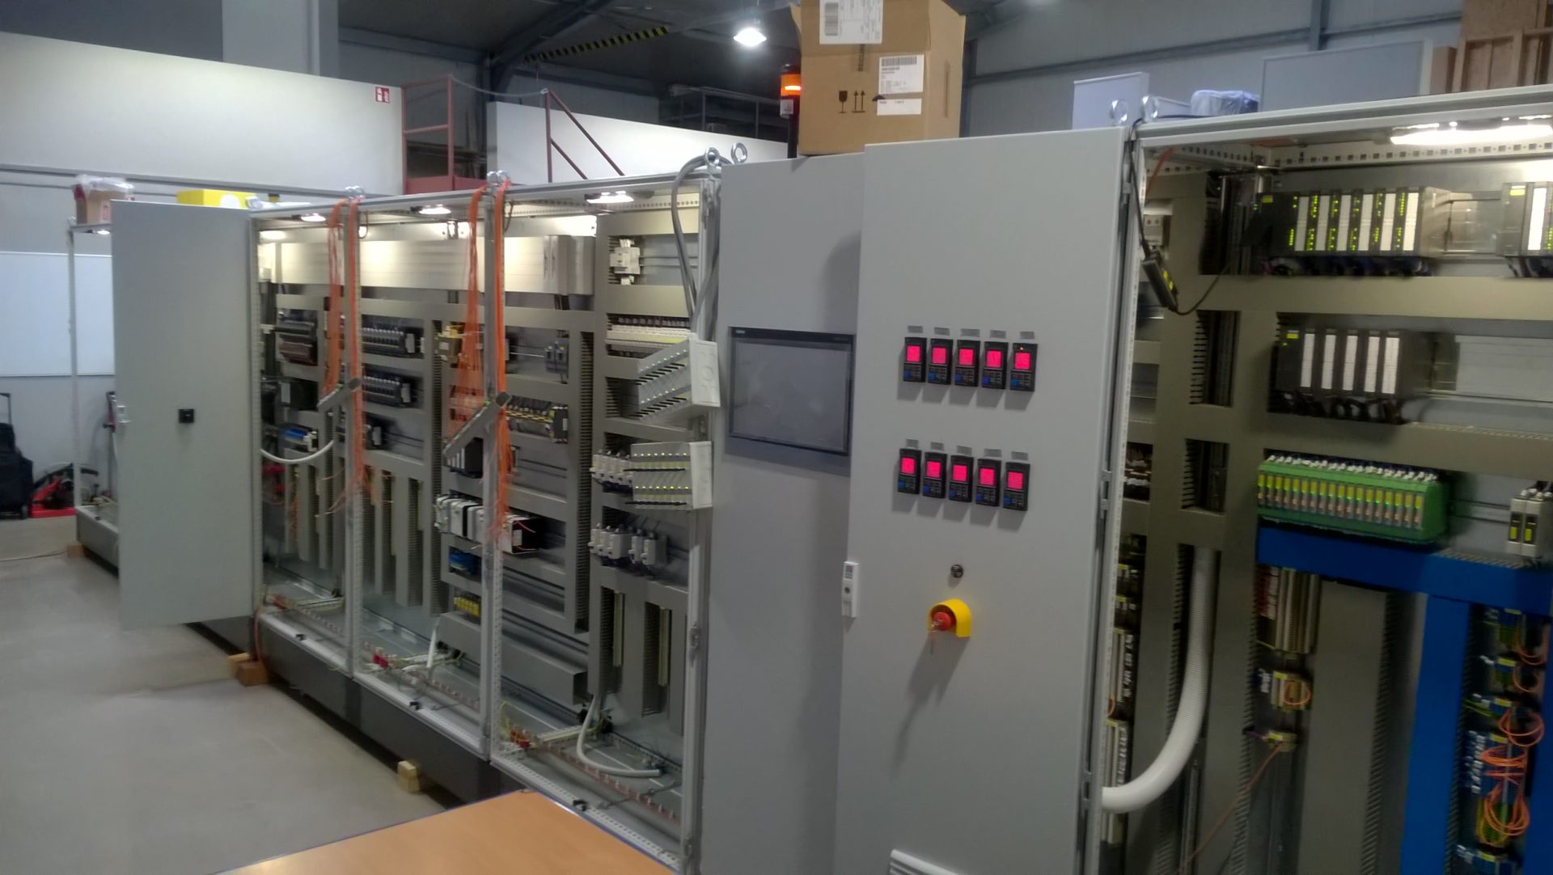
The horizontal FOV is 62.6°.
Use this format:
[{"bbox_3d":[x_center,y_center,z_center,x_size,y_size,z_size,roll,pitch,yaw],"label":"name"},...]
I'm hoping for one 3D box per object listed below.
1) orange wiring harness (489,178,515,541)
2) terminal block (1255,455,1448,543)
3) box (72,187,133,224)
[{"bbox_3d":[-0.907,-0.238,4.212,0.075,1.209,0.079,-3,8,-40],"label":"orange wiring harness"},{"bbox_3d":[1.077,0.116,2.397,0.105,0.107,0.315,-3,8,-40],"label":"terminal block"},{"bbox_3d":[-4.584,-1.562,8.718,0.260,0.260,0.310,-3,8,-40],"label":"box"}]

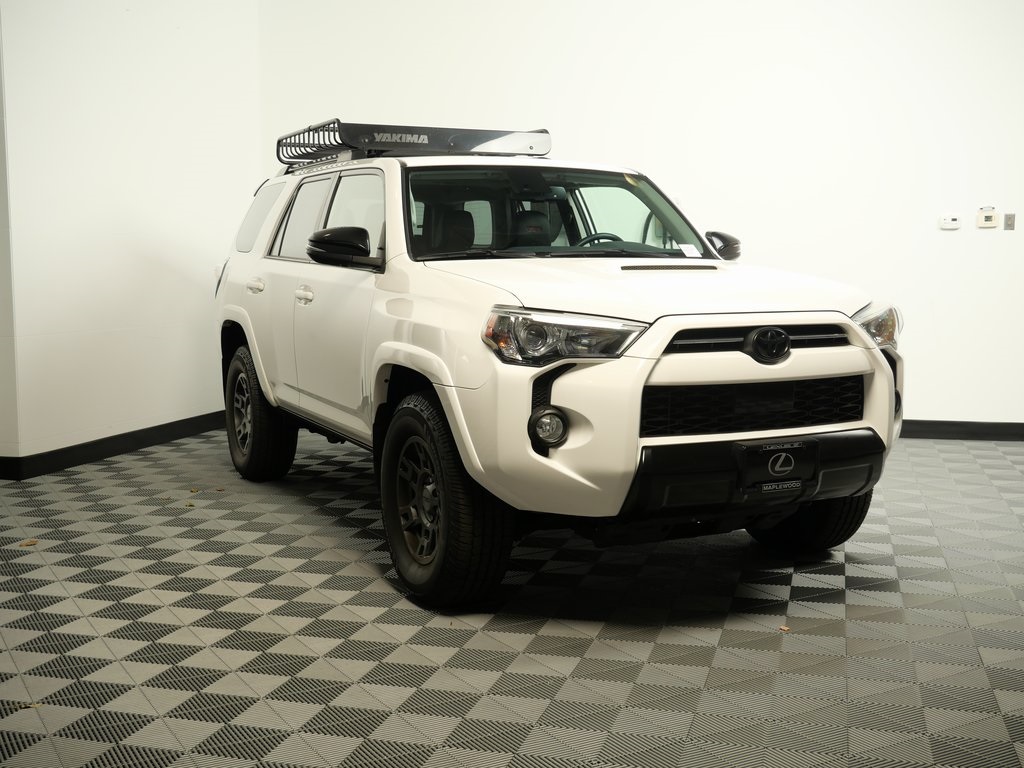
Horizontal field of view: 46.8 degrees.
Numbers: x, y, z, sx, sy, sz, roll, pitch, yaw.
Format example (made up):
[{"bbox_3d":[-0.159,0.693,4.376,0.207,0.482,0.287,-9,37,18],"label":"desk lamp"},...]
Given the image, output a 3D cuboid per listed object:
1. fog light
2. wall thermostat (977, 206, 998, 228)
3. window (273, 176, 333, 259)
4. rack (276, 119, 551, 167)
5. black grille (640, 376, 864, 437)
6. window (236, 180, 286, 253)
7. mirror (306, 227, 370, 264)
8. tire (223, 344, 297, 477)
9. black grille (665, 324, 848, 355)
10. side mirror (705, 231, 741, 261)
[{"bbox_3d":[0.118,0.140,3.780,0.145,0.145,0.110,-2,6,-16],"label":"fog light"},{"bbox_3d":[3.329,-1.164,8.274,0.143,0.148,0.040,1,6,15],"label":"wall thermostat"},{"bbox_3d":[-1.045,-0.814,5.945,0.070,0.420,0.790,18,-3,-26],"label":"window"},{"bbox_3d":[-0.587,-1.331,6.718,1.210,0.180,1.330,-3,6,-25],"label":"rack"},{"bbox_3d":[0.823,0.070,3.921,0.900,0.165,0.090,-3,6,-25],"label":"black grille"},{"bbox_3d":[-1.495,-0.959,6.918,0.070,0.390,0.780,18,-3,-21],"label":"window"},{"bbox_3d":[-0.708,-0.564,4.839,0.250,0.160,0.150,-3,6,-25],"label":"mirror"},{"bbox_3d":[-1.458,0.166,6.845,0.270,0.790,0.790,-3,6,-25],"label":"tire"},{"bbox_3d":[0.821,-0.152,3.901,0.750,0.090,0.090,-3,6,-25],"label":"black grille"},{"bbox_3d":[1.013,-0.657,5.661,0.250,0.160,0.150,-3,6,-25],"label":"side mirror"}]

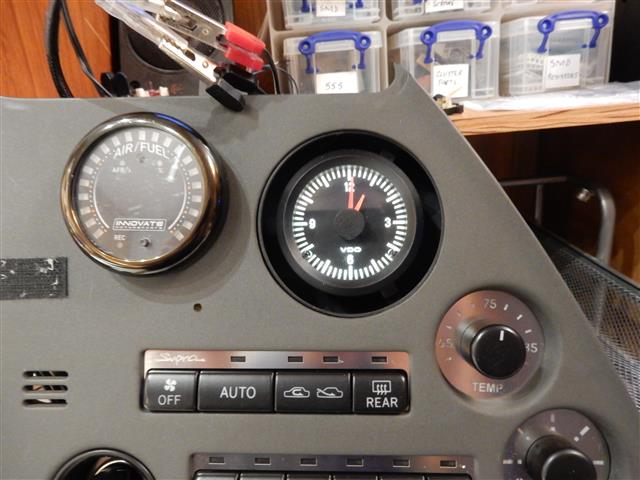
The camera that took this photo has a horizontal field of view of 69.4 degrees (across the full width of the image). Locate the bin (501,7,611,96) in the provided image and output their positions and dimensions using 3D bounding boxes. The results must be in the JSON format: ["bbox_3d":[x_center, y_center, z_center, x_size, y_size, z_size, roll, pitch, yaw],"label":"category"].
[{"bbox_3d":[0.217,-0.188,0.475,0.085,0.066,0.120,-7,20,-3],"label":"bin"}]

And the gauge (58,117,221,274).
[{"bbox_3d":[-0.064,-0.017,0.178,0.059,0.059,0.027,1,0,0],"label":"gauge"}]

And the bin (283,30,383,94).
[{"bbox_3d":[0.009,-0.164,0.463,0.085,0.066,0.120,-7,20,-3],"label":"bin"}]

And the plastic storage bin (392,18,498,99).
[{"bbox_3d":[0.113,-0.176,0.469,0.085,0.066,0.120,-7,20,-3],"label":"plastic storage bin"}]

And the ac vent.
[{"bbox_3d":[-0.109,0.059,0.185,0.018,0.014,0.005,1,0,0],"label":"ac vent"}]

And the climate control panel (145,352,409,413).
[{"bbox_3d":[-0.017,0.056,0.185,0.104,0.025,0.013,1,0,0],"label":"climate control panel"}]

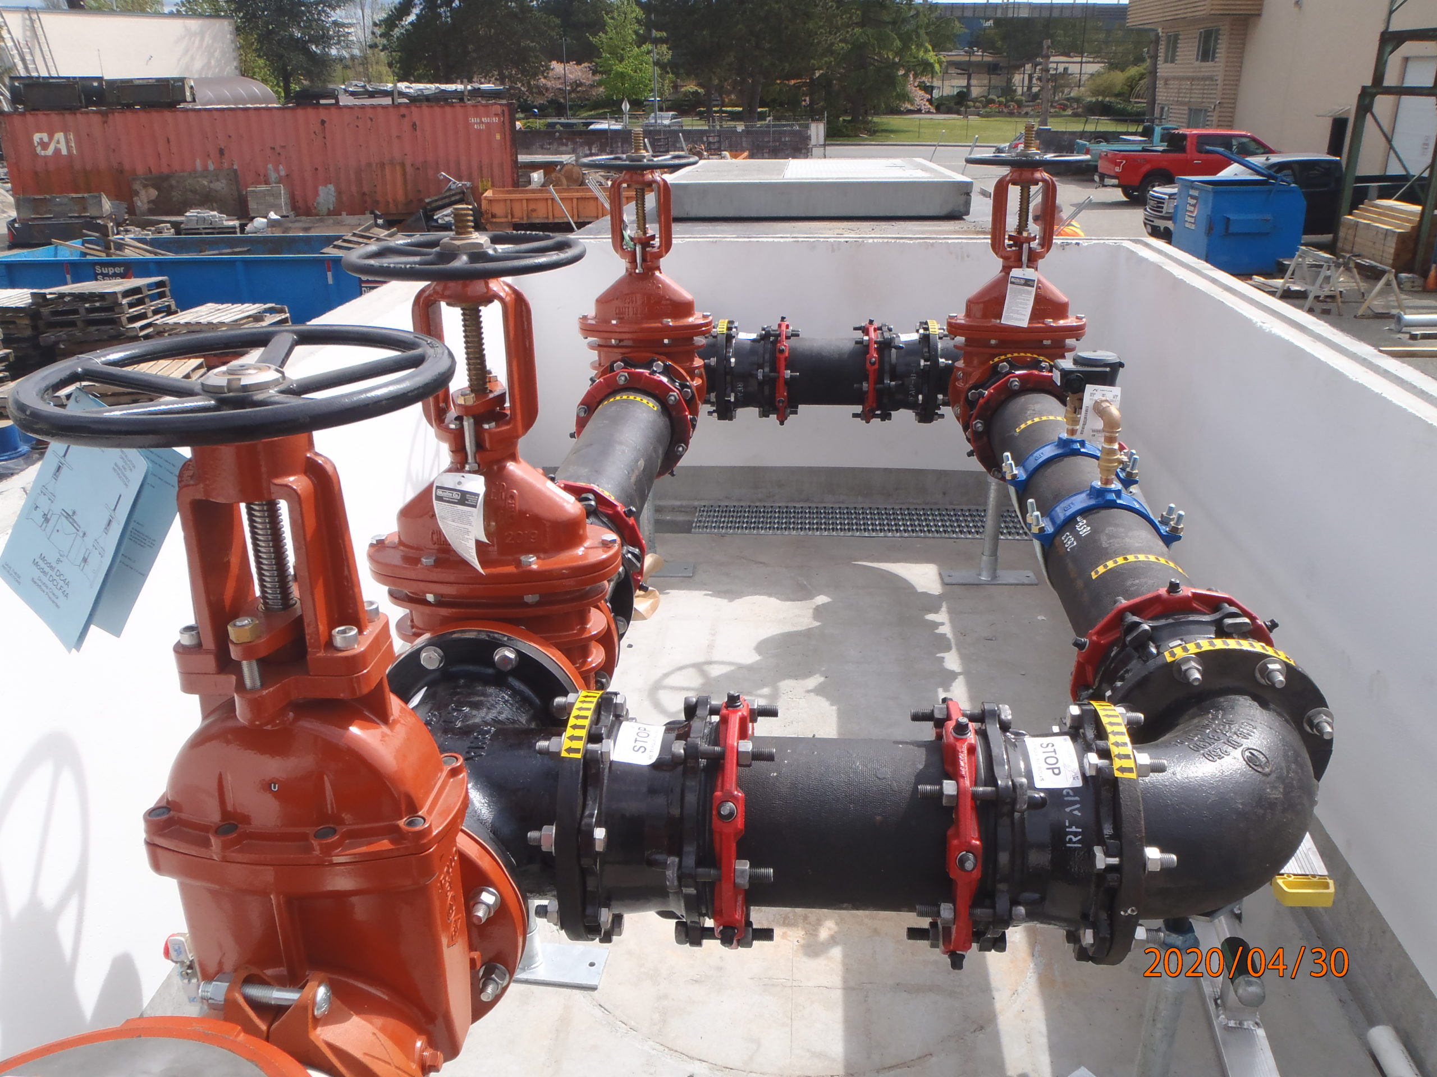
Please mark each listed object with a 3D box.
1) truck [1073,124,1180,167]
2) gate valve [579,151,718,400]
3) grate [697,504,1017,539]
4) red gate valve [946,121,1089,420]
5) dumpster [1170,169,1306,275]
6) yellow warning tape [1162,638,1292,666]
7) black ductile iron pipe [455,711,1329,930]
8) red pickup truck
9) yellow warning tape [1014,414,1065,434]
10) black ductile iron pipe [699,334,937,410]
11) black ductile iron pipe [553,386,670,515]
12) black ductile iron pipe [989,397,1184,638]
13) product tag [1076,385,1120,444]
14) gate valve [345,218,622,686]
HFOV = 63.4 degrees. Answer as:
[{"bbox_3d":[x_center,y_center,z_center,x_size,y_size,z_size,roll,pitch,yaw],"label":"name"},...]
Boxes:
[{"bbox_3d":[15.197,-13.379,40.374,5.200,1.800,1.950,1,23,4],"label":"truck"},{"bbox_3d":[-0.230,-0.749,3.590,0.410,0.970,0.360,1,22,5],"label":"gate valve"},{"bbox_3d":[0.532,-0.049,4.299,1.250,0.040,0.300,1,22,5],"label":"grate"},{"bbox_3d":[0.904,-0.721,3.494,0.415,0.980,0.360,1,22,5],"label":"red gate valve"},{"bbox_3d":[9.044,-5.540,20.411,1.560,1.420,1.950,0,23,3],"label":"dumpster"},{"bbox_3d":[0.748,0.171,1.692,0.188,0.036,0.036,1,23,4],"label":"yellow warning tape"},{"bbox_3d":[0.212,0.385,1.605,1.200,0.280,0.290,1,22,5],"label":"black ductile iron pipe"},{"bbox_3d":[13.714,-10.406,32.495,5.850,1.950,2.080,-1,22,-1],"label":"red pickup truck"},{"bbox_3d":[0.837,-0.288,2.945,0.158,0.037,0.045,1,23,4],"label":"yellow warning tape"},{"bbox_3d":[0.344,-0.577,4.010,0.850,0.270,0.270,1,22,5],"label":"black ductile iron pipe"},{"bbox_3d":[-0.282,-0.139,2.886,0.232,0.232,0.950,1,23,4],"label":"black ductile iron pipe"},{"bbox_3d":[0.838,-0.036,2.643,0.245,0.245,1.550,1,22,5],"label":"black ductile iron pipe"},{"bbox_3d":[0.884,-0.289,2.698,0.083,0.140,0.012,1,23,4],"label":"product tag"},{"bbox_3d":[-0.367,-0.041,1.869,0.415,0.960,0.375,1,23,4],"label":"gate valve"}]

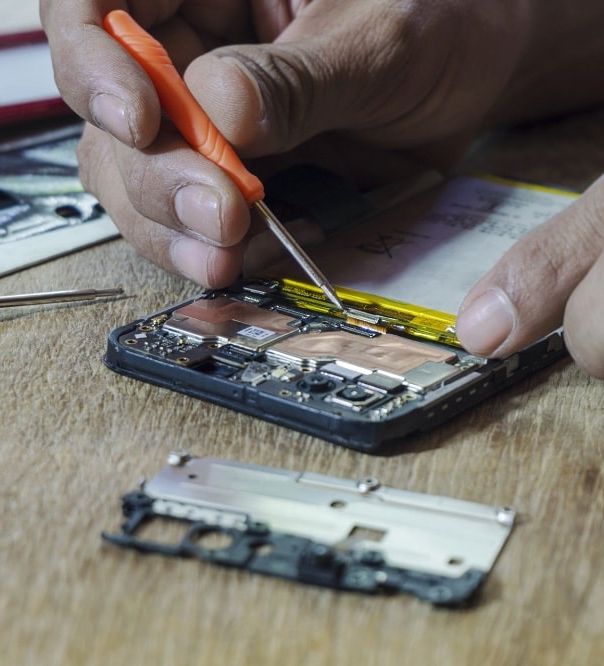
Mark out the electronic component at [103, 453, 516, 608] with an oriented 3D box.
[{"bbox_3d":[0.002,0.034,0.372,0.067,0.005,0.036,9,24,19],"label":"electronic component"}]

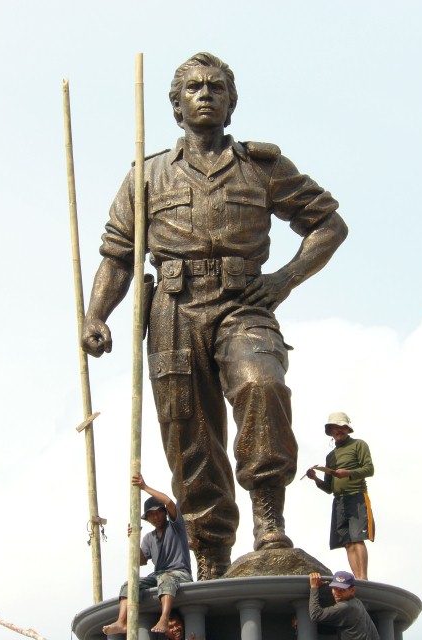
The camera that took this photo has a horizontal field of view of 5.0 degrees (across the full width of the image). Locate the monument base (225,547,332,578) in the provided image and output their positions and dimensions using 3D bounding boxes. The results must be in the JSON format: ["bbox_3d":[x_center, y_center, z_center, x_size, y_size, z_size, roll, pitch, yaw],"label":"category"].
[{"bbox_3d":[0.607,2.286,44.751,1.050,0.450,0.900,-3,-16,0],"label":"monument base"}]

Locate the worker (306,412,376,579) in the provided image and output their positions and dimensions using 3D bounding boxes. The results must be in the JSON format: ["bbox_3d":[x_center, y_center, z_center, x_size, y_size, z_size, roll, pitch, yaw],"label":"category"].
[{"bbox_3d":[1.204,1.654,44.766,0.550,1.670,0.500,-15,-20,36],"label":"worker"}]

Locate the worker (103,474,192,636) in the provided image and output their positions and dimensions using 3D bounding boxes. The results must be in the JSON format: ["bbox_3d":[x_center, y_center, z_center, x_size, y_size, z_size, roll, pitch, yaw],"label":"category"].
[{"bbox_3d":[-0.553,2.132,44.033,0.600,1.450,0.720,-14,-20,34],"label":"worker"}]

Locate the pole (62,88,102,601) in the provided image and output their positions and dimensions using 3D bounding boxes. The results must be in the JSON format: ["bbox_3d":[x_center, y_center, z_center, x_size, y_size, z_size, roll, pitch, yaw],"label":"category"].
[{"bbox_3d":[-1.215,0.263,46.034,0.100,5.200,0.100,-3,-16,0],"label":"pole"}]

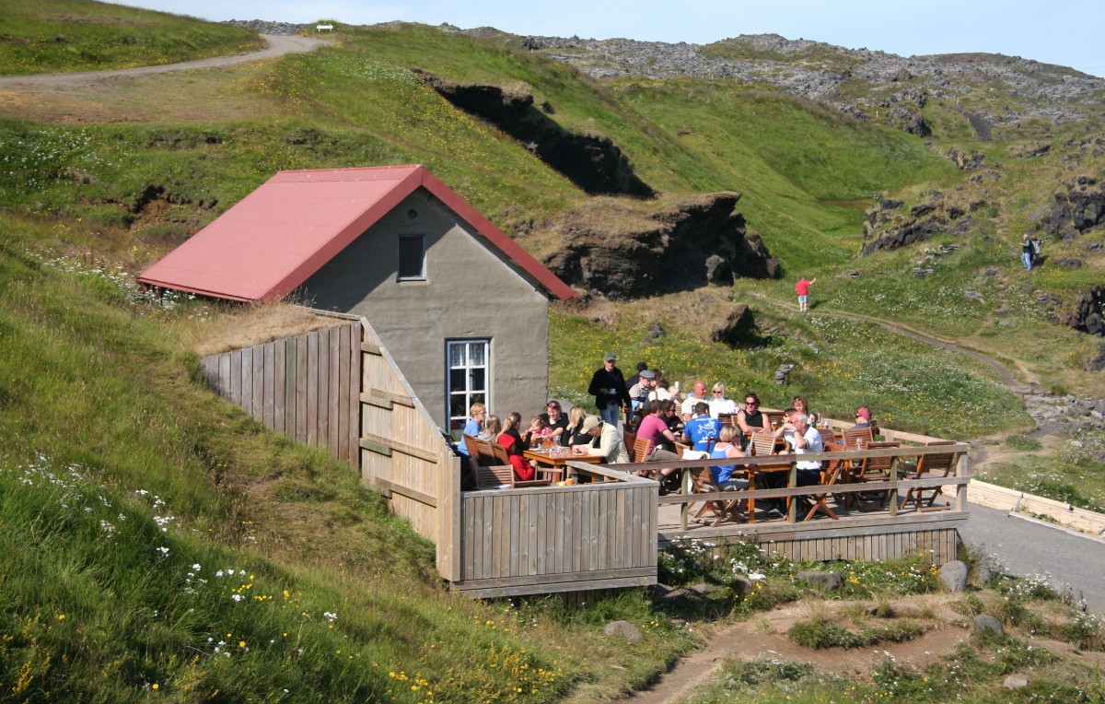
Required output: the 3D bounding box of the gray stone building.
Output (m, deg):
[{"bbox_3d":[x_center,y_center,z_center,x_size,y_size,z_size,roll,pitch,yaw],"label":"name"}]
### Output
[{"bbox_3d":[-3.552,-0.682,36.538,5.170,4.850,7.800,-2,4,-24],"label":"gray stone building"}]

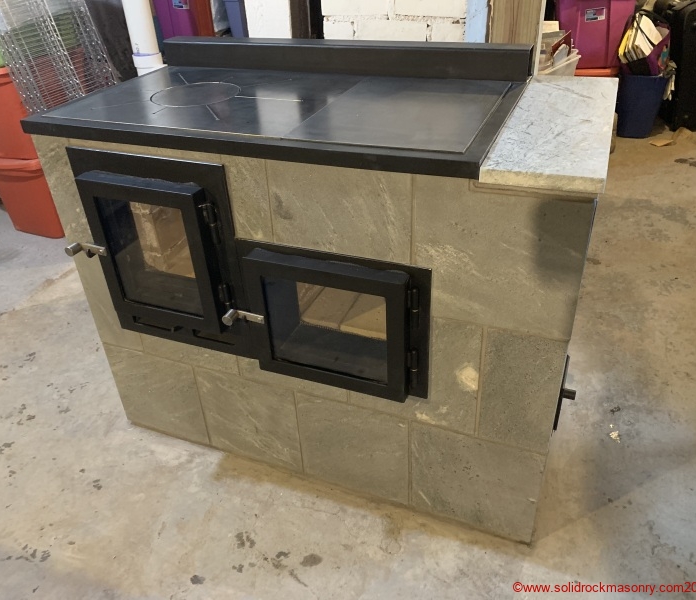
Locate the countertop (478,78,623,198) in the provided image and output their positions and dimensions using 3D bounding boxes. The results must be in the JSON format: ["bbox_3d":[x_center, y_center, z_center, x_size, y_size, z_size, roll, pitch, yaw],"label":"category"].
[{"bbox_3d":[0.446,-0.373,1.256,0.200,0.030,0.675,10,35,20],"label":"countertop"}]

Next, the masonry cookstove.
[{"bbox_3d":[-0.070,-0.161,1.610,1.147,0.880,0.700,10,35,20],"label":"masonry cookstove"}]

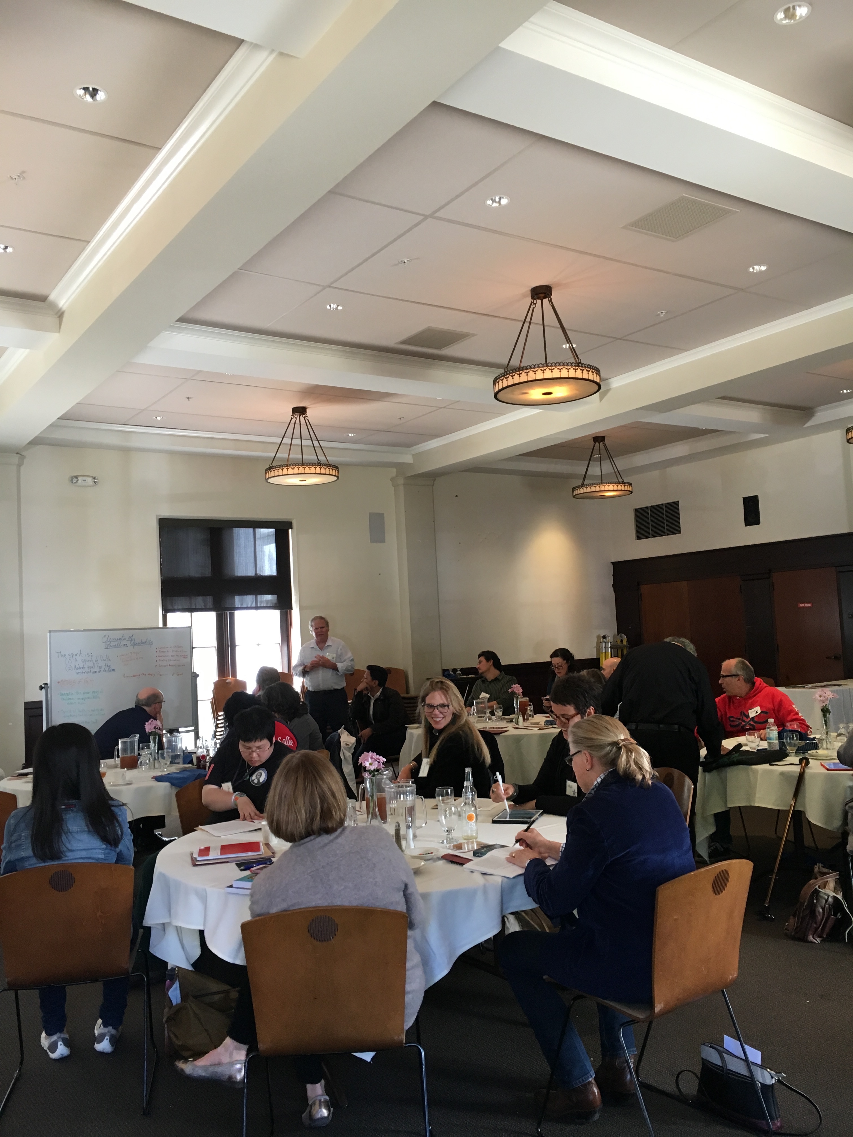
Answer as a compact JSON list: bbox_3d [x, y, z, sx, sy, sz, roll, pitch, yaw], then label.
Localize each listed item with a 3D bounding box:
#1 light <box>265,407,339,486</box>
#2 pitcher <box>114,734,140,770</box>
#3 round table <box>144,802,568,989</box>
[{"bbox_3d":[-1.306,-1.292,9.933,0.751,0.752,0.751,-3,-4,0],"label":"light"},{"bbox_3d":[-2.113,1.289,6.710,0.180,0.235,0.130,-3,-4,0],"label":"pitcher"},{"bbox_3d":[-0.153,1.442,3.774,1.790,0.760,1.790,-3,-4,0],"label":"round table"}]

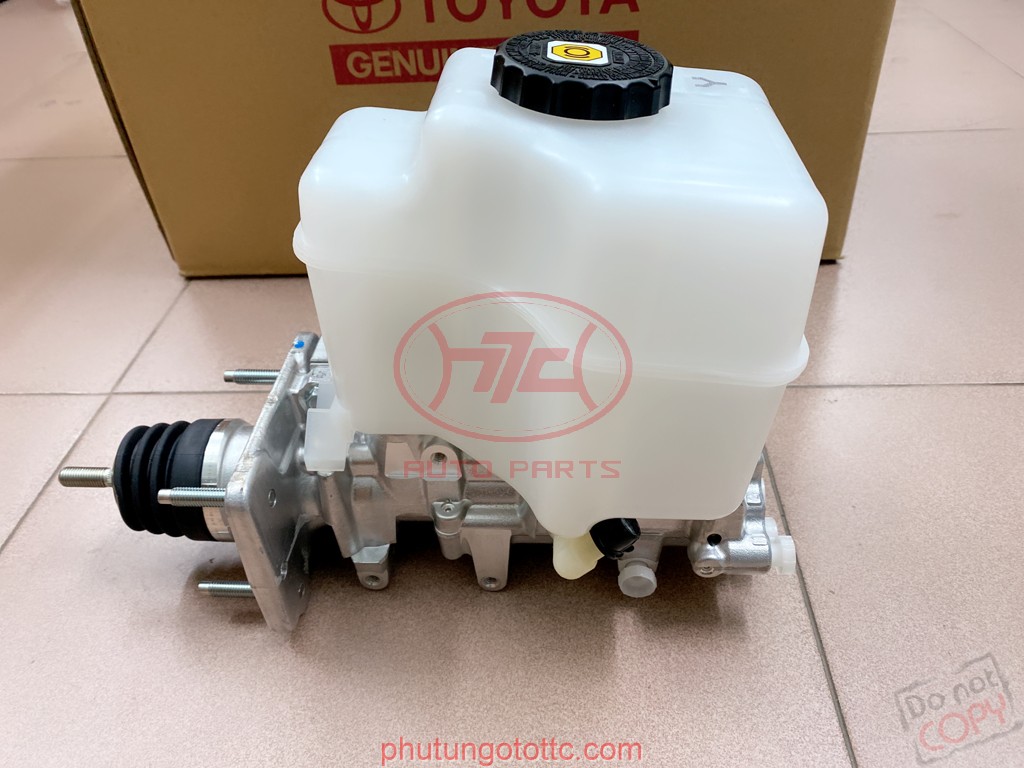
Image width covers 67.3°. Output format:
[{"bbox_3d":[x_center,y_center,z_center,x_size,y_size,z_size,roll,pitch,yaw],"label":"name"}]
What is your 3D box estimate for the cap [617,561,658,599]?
[{"bbox_3d":[0.056,0.087,0.342,0.017,0.017,0.009,3,40,-2],"label":"cap"}]

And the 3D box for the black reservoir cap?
[{"bbox_3d":[0.025,-0.108,0.265,0.063,0.011,0.063,3,39,-2],"label":"black reservoir cap"}]

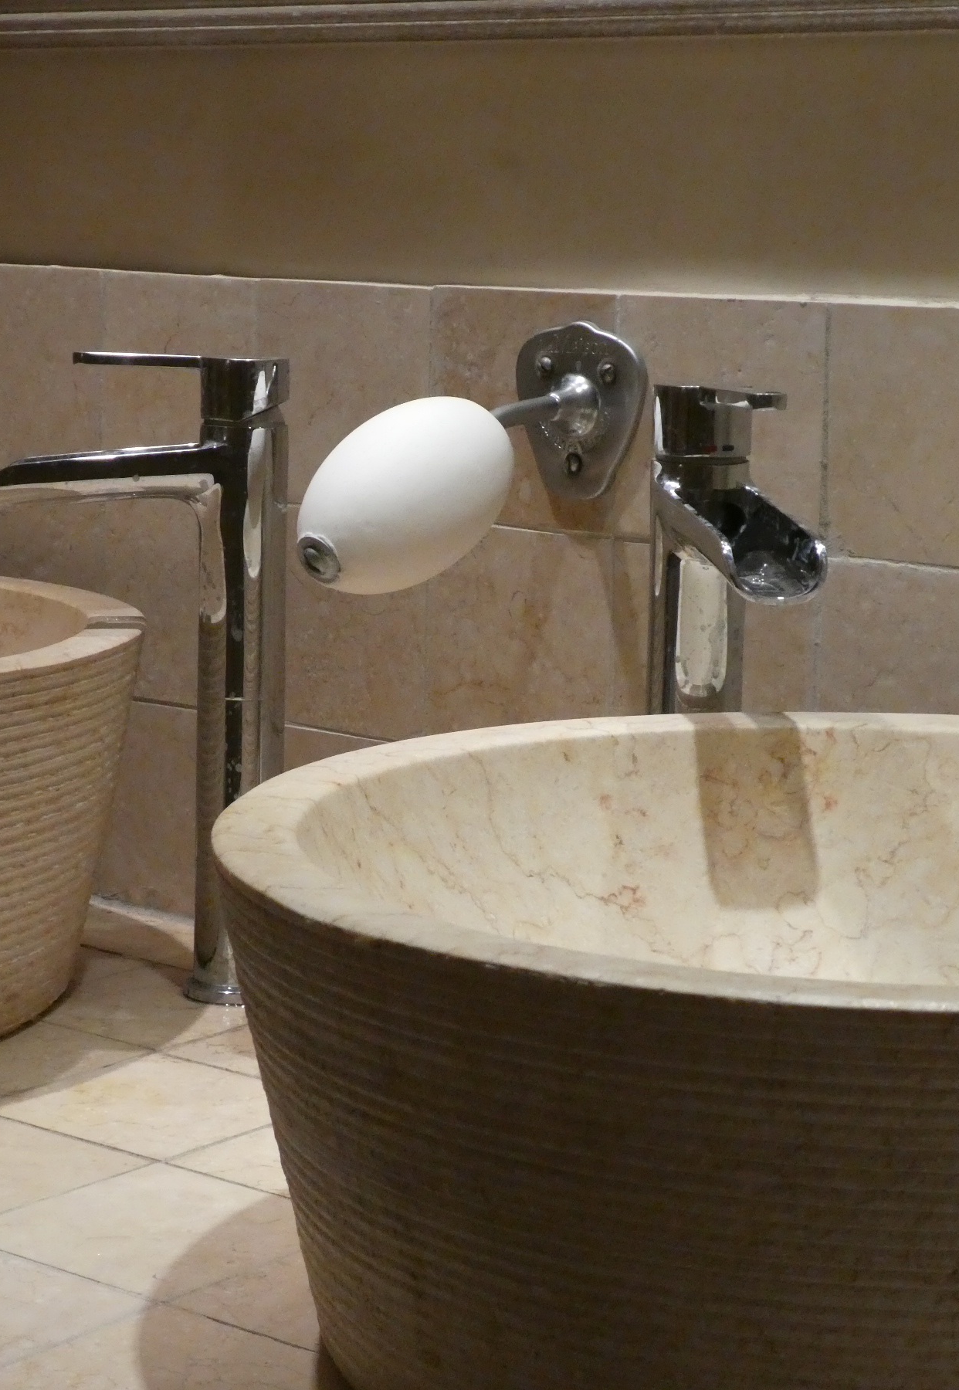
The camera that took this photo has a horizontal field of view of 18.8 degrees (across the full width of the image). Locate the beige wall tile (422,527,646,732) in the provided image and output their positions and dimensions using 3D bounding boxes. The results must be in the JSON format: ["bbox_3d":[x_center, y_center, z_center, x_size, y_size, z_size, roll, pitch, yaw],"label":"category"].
[{"bbox_3d":[0.019,-0.021,1.277,0.102,0.103,0.010,8,11,36],"label":"beige wall tile"}]

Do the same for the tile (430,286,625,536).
[{"bbox_3d":[0.022,-0.127,1.282,0.100,0.102,0.010,8,13,35],"label":"tile"}]

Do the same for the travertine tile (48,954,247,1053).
[{"bbox_3d":[-0.148,0.148,1.330,0.102,0.010,0.108,8,11,36],"label":"travertine tile"}]

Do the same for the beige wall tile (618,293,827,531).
[{"bbox_3d":[0.104,-0.115,1.224,0.100,0.102,0.010,8,13,35],"label":"beige wall tile"}]

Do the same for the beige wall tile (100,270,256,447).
[{"bbox_3d":[-0.143,-0.151,1.398,0.100,0.102,0.010,8,13,35],"label":"beige wall tile"}]

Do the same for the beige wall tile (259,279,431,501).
[{"bbox_3d":[-0.060,-0.137,1.321,0.100,0.099,0.010,8,11,36],"label":"beige wall tile"}]

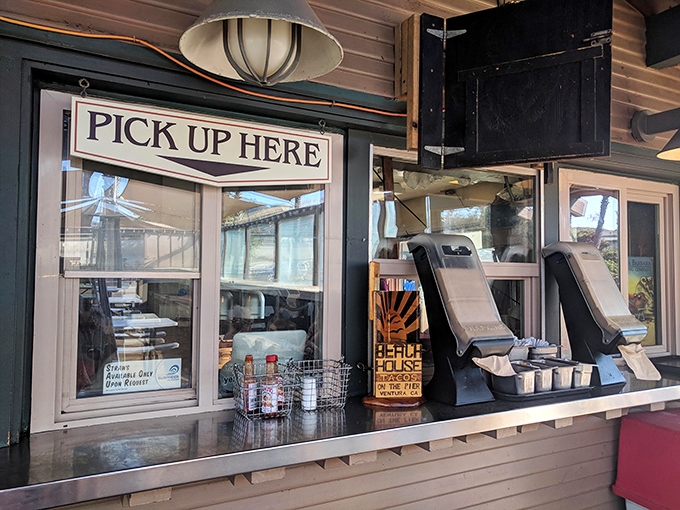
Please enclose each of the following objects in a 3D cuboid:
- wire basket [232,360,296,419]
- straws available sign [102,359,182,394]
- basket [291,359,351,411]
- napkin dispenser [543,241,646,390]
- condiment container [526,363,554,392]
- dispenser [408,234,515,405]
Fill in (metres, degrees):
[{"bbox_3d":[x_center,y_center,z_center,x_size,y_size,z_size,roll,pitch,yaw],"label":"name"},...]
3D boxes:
[{"bbox_3d":[-0.247,0.426,1.617,0.169,0.145,0.158,2,-2,-27],"label":"wire basket"},{"bbox_3d":[-0.602,0.372,1.569,0.224,0.091,0.005,2,-2,-27],"label":"straws available sign"},{"bbox_3d":[-0.075,0.431,1.706,0.169,0.145,0.158,2,-2,-27],"label":"basket"},{"bbox_3d":[1.089,0.238,2.201,0.193,0.592,0.365,2,-3,-32],"label":"napkin dispenser"},{"bbox_3d":[0.733,0.464,1.949,0.097,0.092,0.156,2,-2,-27],"label":"condiment container"},{"bbox_3d":[0.430,0.218,1.856,0.193,0.592,0.365,2,-2,-28],"label":"dispenser"}]

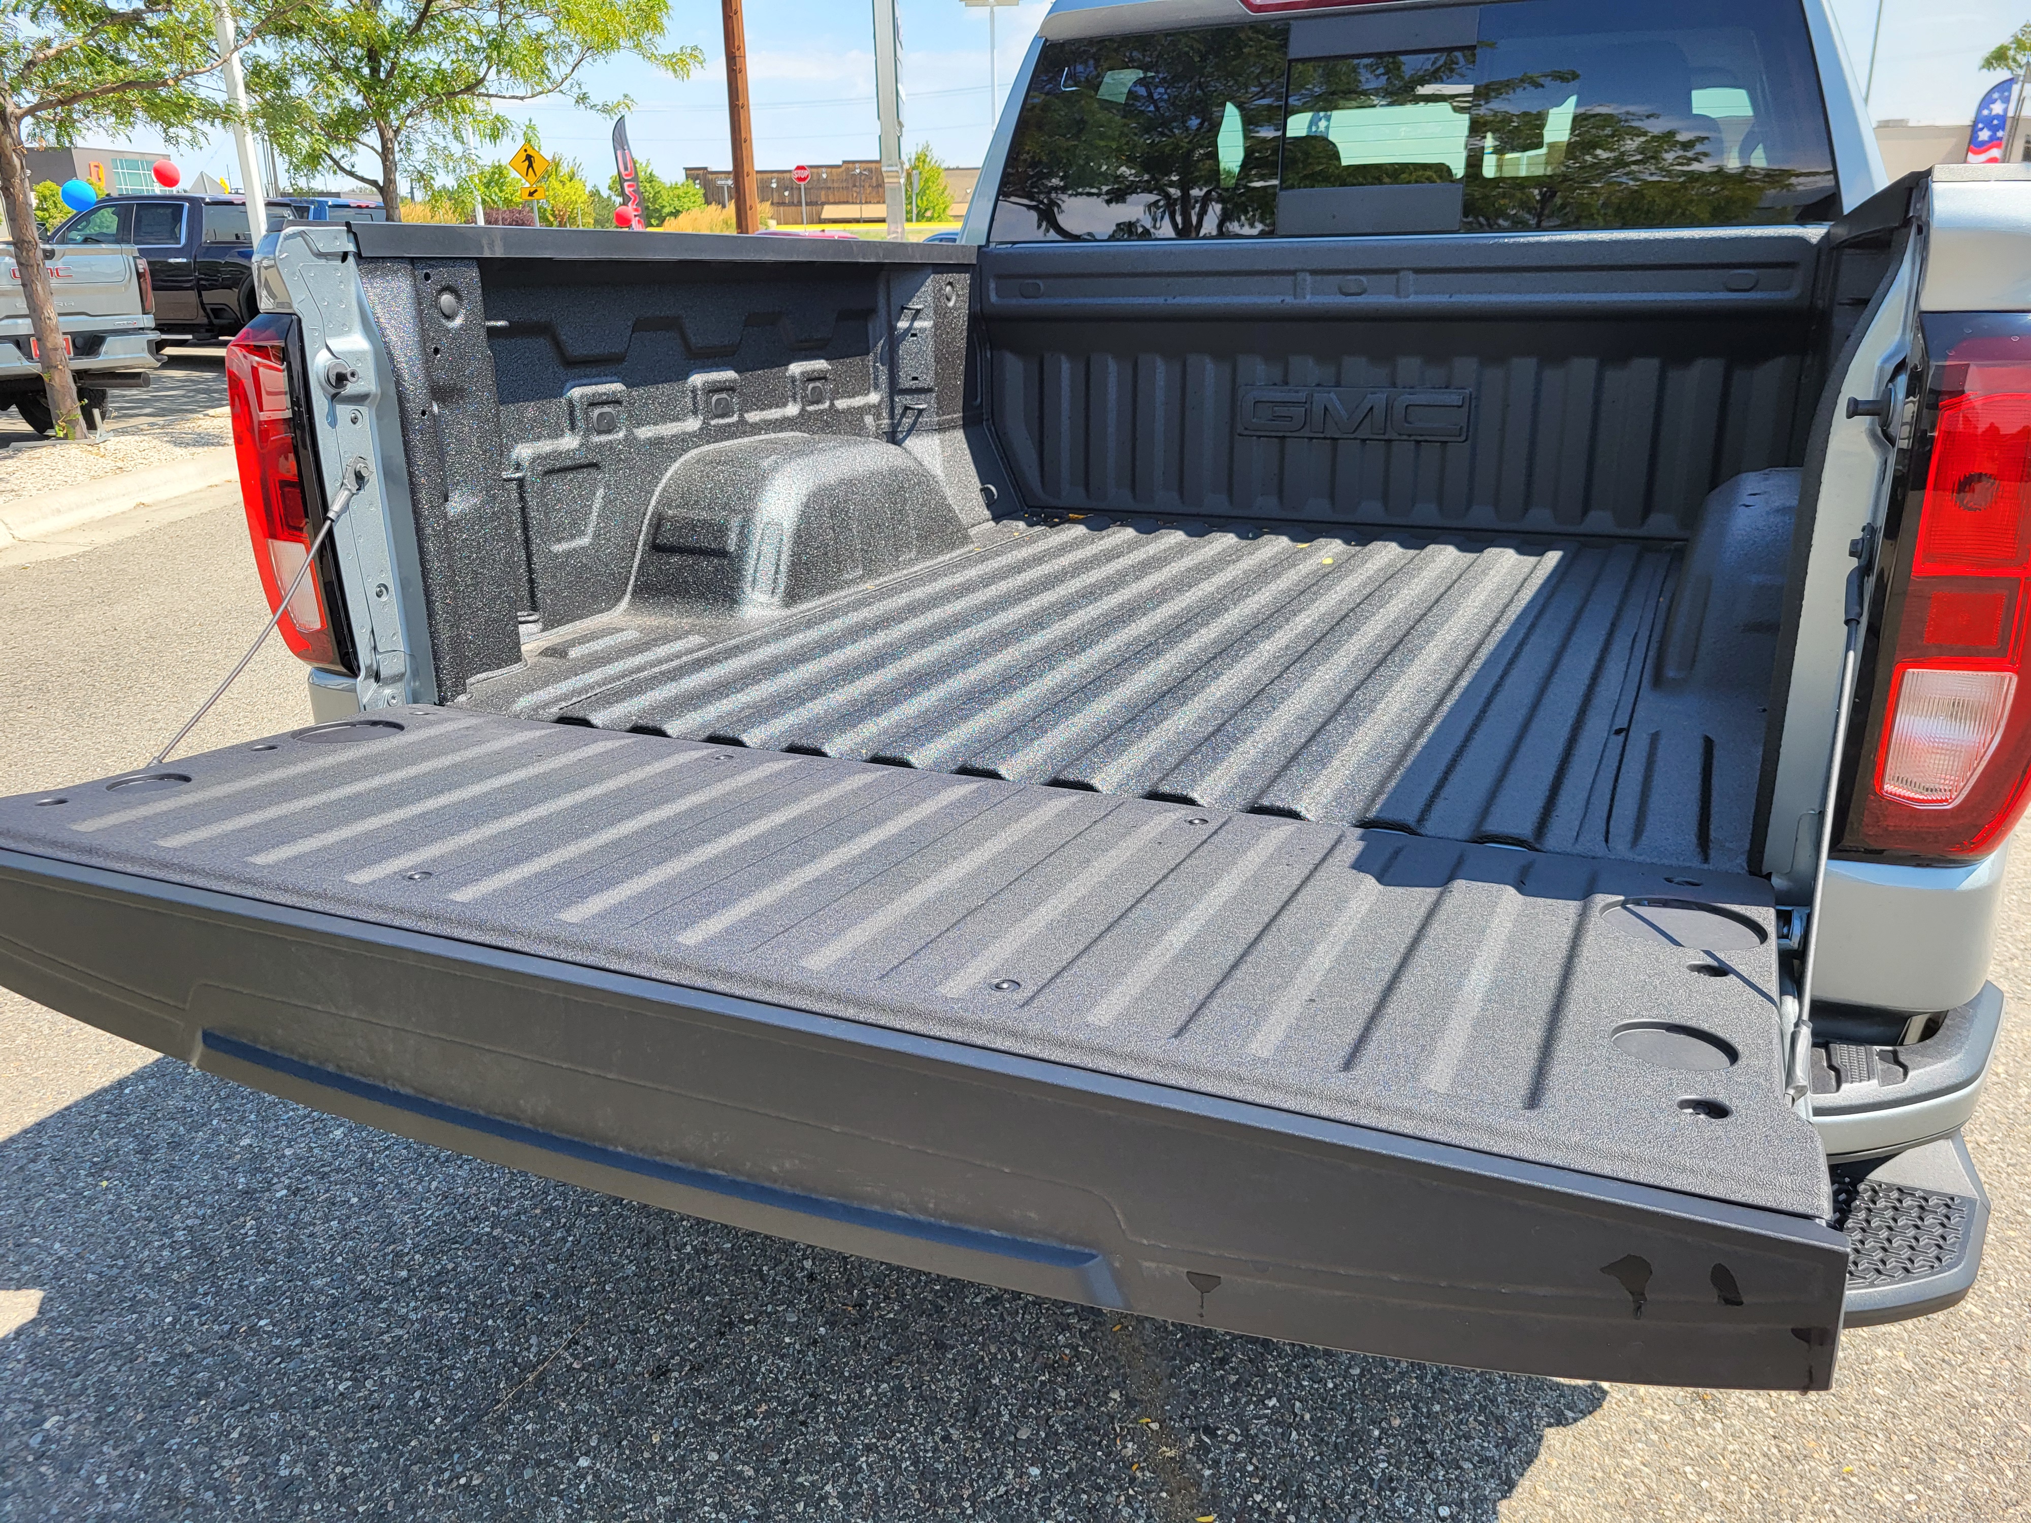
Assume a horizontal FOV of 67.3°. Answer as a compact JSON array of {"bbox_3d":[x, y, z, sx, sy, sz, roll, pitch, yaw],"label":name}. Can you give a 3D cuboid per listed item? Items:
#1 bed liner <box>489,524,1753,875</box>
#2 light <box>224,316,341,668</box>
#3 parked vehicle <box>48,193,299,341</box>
[{"bbox_3d":[0.322,-0.225,2.407,1.550,0.075,1.743,7,19,23],"label":"bed liner"},{"bbox_3d":[-0.860,-0.342,1.921,0.205,0.427,0.190,7,19,23],"label":"light"},{"bbox_3d":[-9.845,-5.892,18.769,6.350,2.030,2.080,5,20,18],"label":"parked vehicle"}]

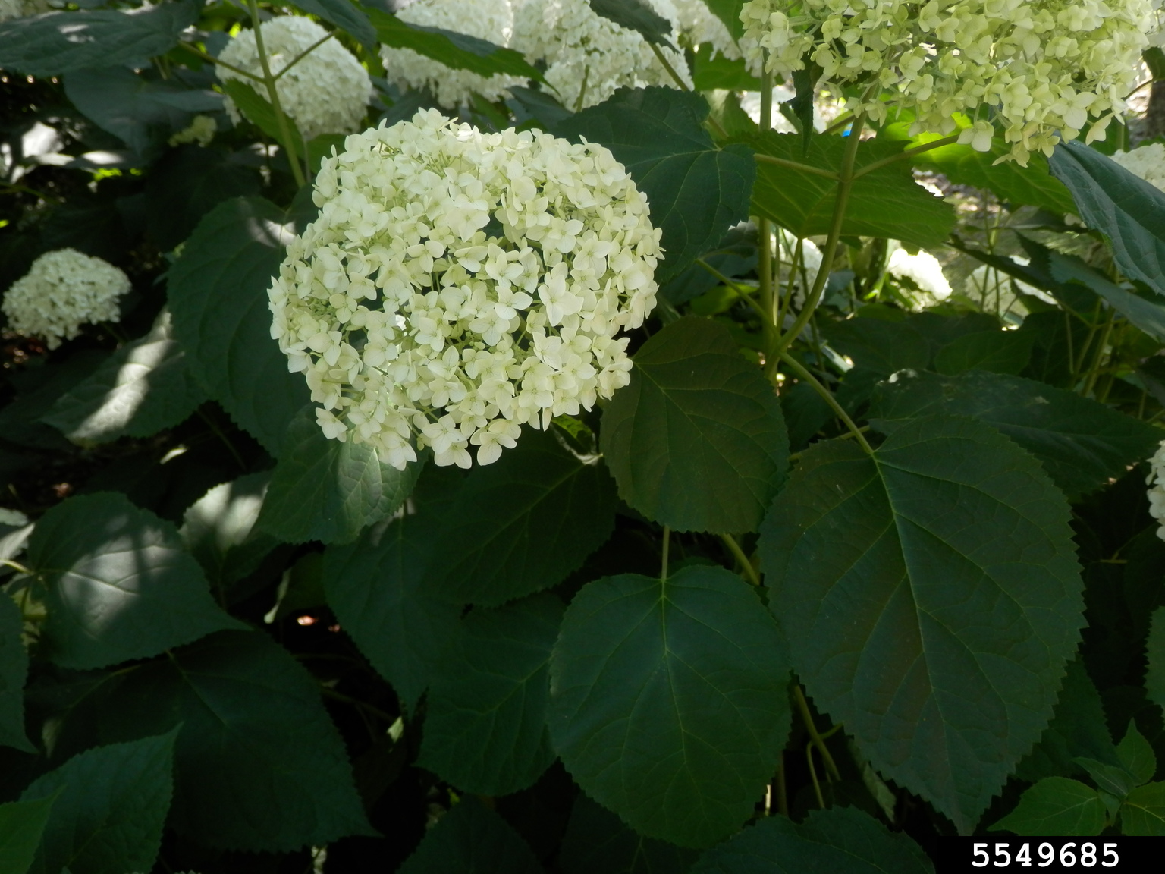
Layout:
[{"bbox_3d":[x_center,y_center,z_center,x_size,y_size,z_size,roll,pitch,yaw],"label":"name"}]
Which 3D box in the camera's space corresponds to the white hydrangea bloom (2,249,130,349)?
[{"bbox_3d":[-0.496,-0.133,0.970,0.130,0.095,0.130,-18,28,0],"label":"white hydrangea bloom"}]

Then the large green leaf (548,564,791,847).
[{"bbox_3d":[0.041,0.128,0.480,0.115,0.140,0.025,2,-20,1],"label":"large green leaf"}]

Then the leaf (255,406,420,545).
[{"bbox_3d":[-0.131,0.017,0.540,0.091,0.032,0.098,3,57,-8],"label":"leaf"}]

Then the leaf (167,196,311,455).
[{"bbox_3d":[-0.180,-0.066,0.620,0.145,0.040,0.165,-6,65,7],"label":"leaf"}]

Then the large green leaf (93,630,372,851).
[{"bbox_3d":[-0.204,0.180,0.600,0.165,0.030,0.115,36,58,23],"label":"large green leaf"}]

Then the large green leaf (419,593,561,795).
[{"bbox_3d":[-0.044,0.140,0.540,0.117,0.025,0.090,-36,72,-19],"label":"large green leaf"}]

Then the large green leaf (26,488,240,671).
[{"bbox_3d":[-0.262,0.091,0.600,0.130,0.028,0.106,17,58,-10],"label":"large green leaf"}]

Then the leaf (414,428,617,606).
[{"bbox_3d":[-0.037,0.047,0.550,0.128,0.025,0.080,-39,75,-17],"label":"leaf"}]

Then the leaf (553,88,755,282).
[{"bbox_3d":[0.032,-0.146,0.580,0.137,0.116,0.030,-13,-12,0],"label":"leaf"}]

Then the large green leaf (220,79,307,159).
[{"bbox_3d":[-0.290,-0.289,0.920,0.075,0.115,0.025,-31,30,55],"label":"large green leaf"}]

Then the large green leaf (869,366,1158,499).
[{"bbox_3d":[0.270,-0.001,0.630,0.175,0.030,0.115,6,38,0],"label":"large green leaf"}]

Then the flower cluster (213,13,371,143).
[{"bbox_3d":[-0.342,-0.427,1.200,0.180,0.145,0.165,0,20,0],"label":"flower cluster"}]

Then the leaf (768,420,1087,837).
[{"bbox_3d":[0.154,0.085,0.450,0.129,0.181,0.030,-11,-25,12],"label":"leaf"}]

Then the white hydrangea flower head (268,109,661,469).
[{"bbox_3d":[-0.061,-0.078,0.530,0.190,0.178,0.165,0,20,0],"label":"white hydrangea flower head"}]

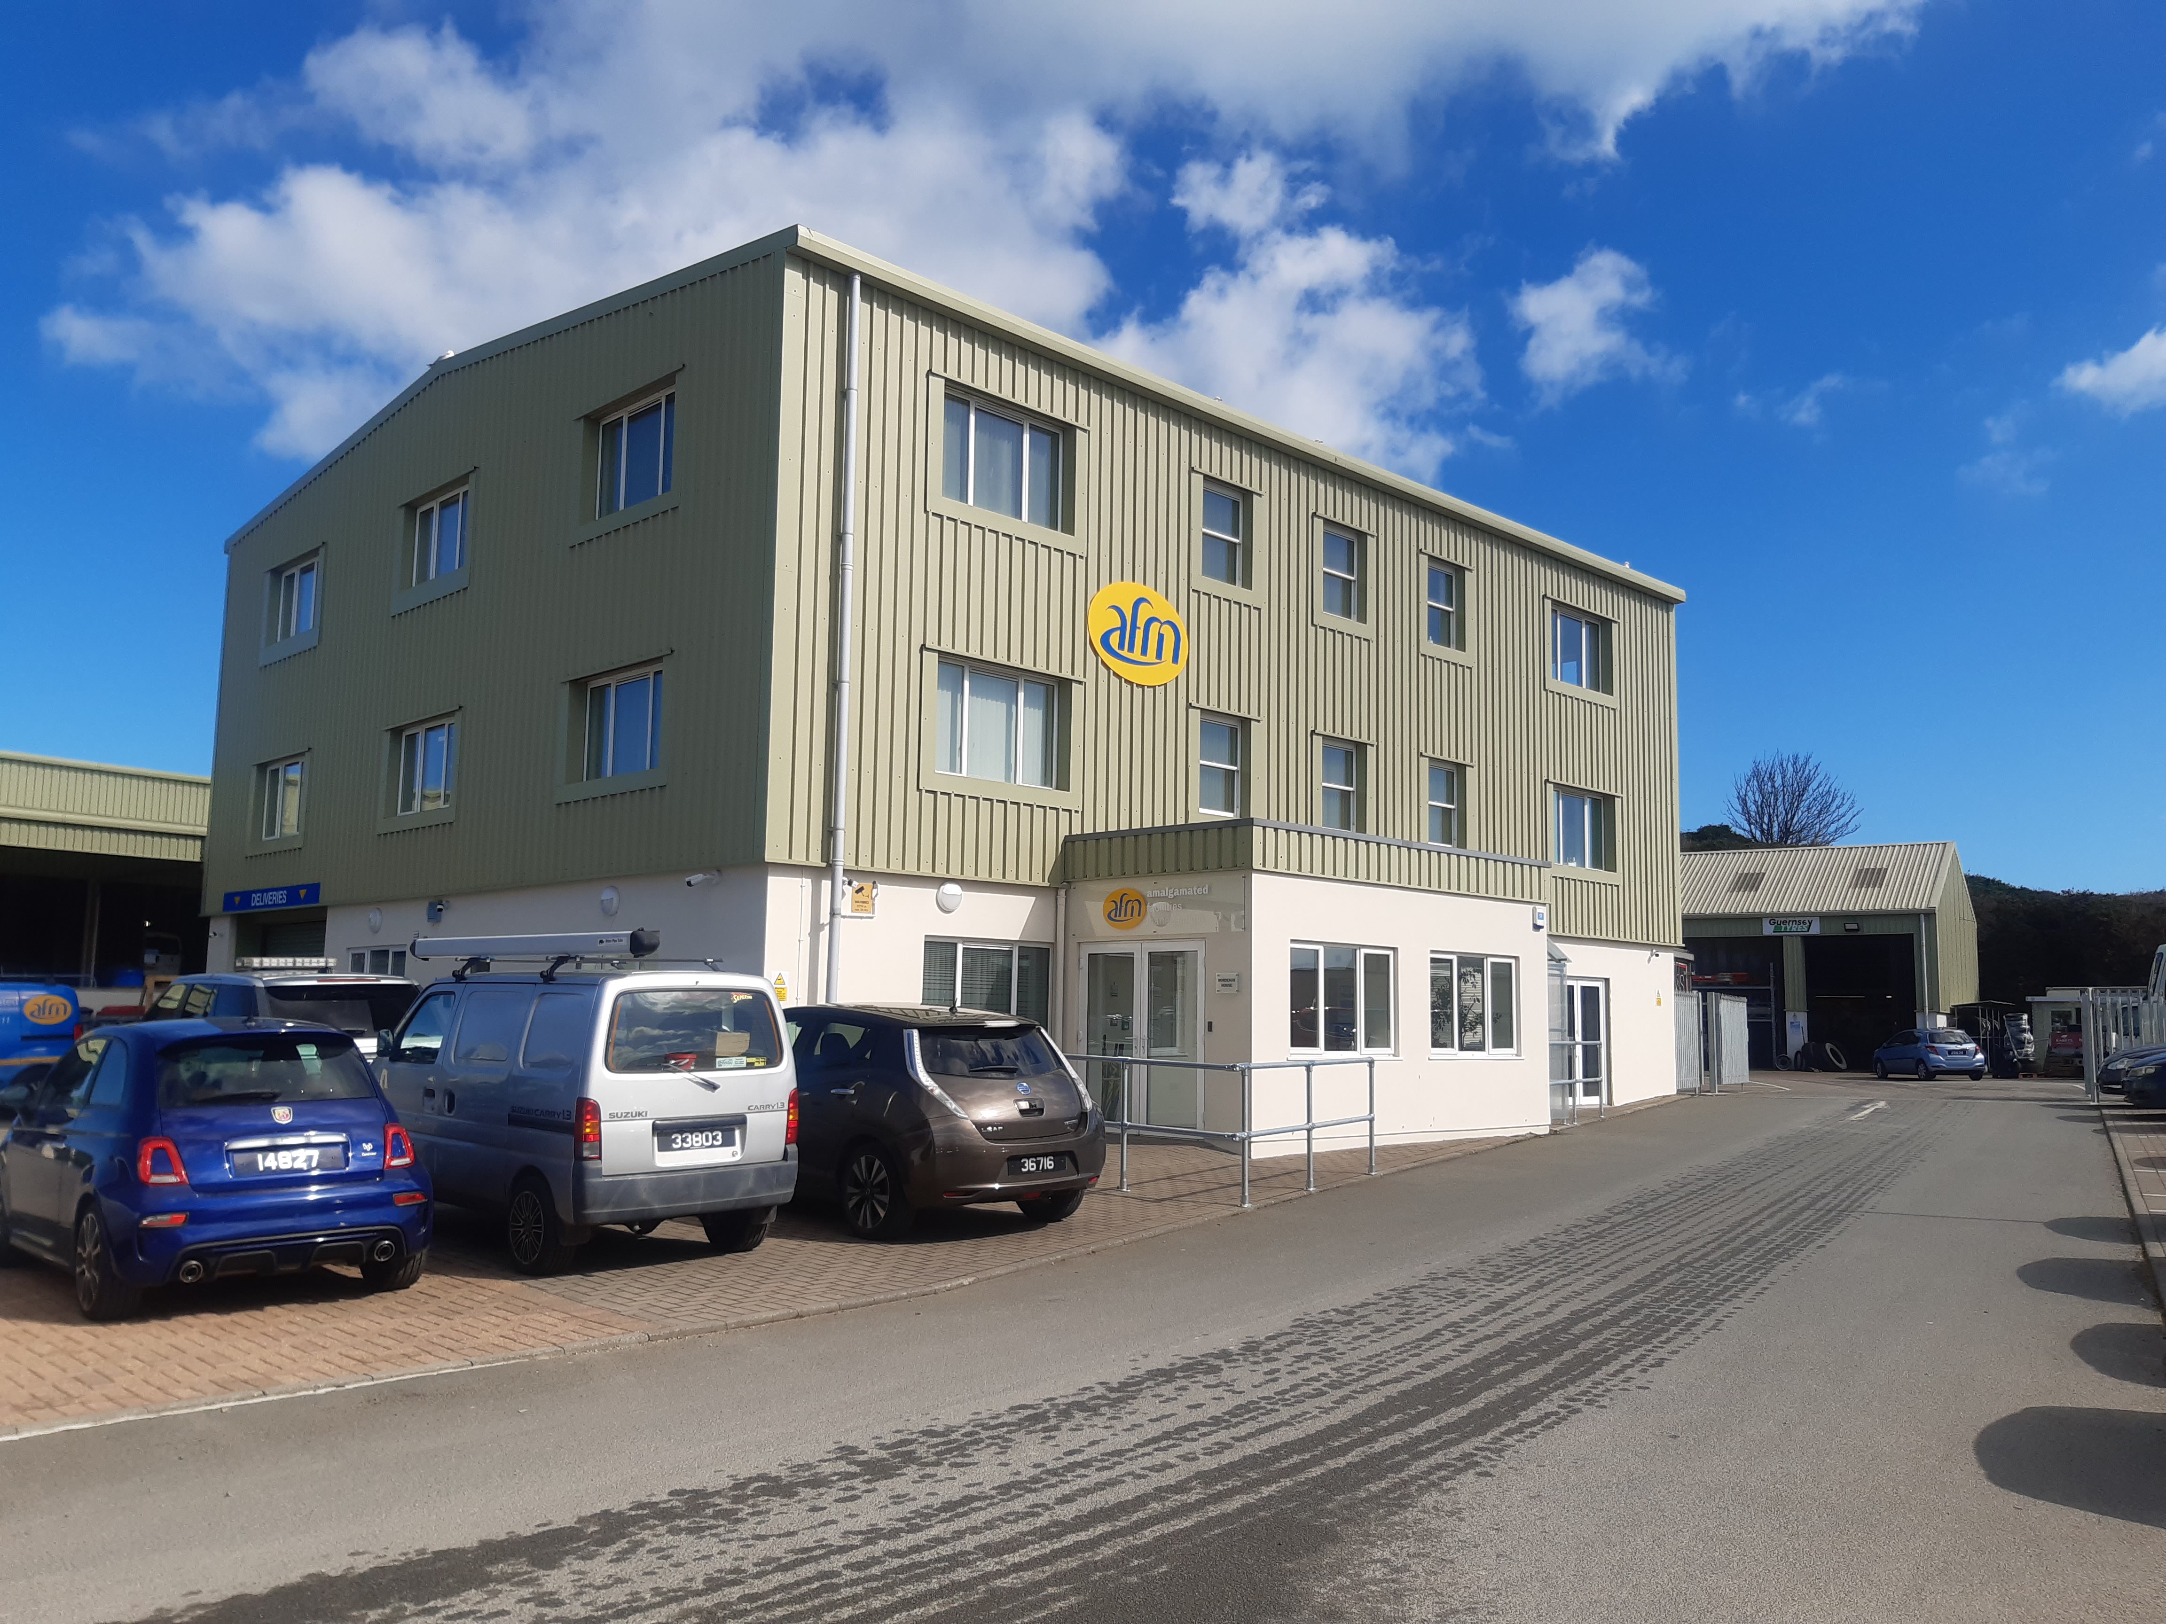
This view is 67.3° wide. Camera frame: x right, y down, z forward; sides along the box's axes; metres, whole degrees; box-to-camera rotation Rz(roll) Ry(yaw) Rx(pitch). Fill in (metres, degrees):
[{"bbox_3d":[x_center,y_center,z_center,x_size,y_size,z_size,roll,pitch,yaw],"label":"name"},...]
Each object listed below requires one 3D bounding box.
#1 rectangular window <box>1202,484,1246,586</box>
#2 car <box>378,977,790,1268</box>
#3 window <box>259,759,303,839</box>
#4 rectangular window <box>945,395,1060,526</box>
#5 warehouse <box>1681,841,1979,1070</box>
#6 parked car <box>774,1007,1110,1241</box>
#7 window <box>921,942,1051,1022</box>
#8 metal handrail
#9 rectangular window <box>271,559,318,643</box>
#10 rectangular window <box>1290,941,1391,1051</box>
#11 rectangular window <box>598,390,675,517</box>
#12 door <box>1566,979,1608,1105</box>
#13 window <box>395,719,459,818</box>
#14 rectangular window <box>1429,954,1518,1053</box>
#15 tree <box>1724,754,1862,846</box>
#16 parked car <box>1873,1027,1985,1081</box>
[{"bbox_3d":[1.850,-3.805,22.600,1.051,1.387,0.120,8,-10,-44],"label":"rectangular window"},{"bbox_3d":[-3.575,2.036,11.354,1.530,1.880,3.680,7,-9,-41],"label":"car"},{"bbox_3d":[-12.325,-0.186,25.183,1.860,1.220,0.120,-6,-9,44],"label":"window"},{"bbox_3d":[-1.035,-4.181,19.840,2.087,1.347,0.120,8,-10,-44],"label":"rectangular window"},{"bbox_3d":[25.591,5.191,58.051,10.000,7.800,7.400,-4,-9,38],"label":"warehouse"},{"bbox_3d":[-1.816,2.251,12.468,1.770,1.550,4.445,7,-9,-44],"label":"parked car"},{"bbox_3d":[-1.152,2.095,18.905,2.008,1.200,0.100,8,-10,-44],"label":"window"},{"bbox_3d":[1.114,2.748,14.612,2.680,1.080,2.980,-4,-9,37],"label":"metal handrail"},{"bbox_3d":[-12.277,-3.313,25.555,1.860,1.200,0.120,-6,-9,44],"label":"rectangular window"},{"bbox_3d":[2.964,2.167,18.706,2.051,1.269,0.100,8,-10,-44],"label":"rectangular window"},{"bbox_3d":[-5.058,-4.079,18.519,1.900,1.240,0.120,-6,-9,44],"label":"rectangular window"},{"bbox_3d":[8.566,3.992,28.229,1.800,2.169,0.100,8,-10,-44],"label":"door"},{"bbox_3d":[-9.442,-0.580,23.666,0.120,1.309,2.120,8,-10,-44],"label":"window"},{"bbox_3d":[4.917,2.450,20.591,2.061,1.269,0.100,8,-10,-44],"label":"rectangular window"},{"bbox_3d":[30.489,2.977,69.581,6.000,11.000,6.000,-2,-8,25],"label":"tree"},{"bbox_3d":[24.700,7.050,47.700,1.695,1.510,3.885,1,-7,-1],"label":"parked car"}]

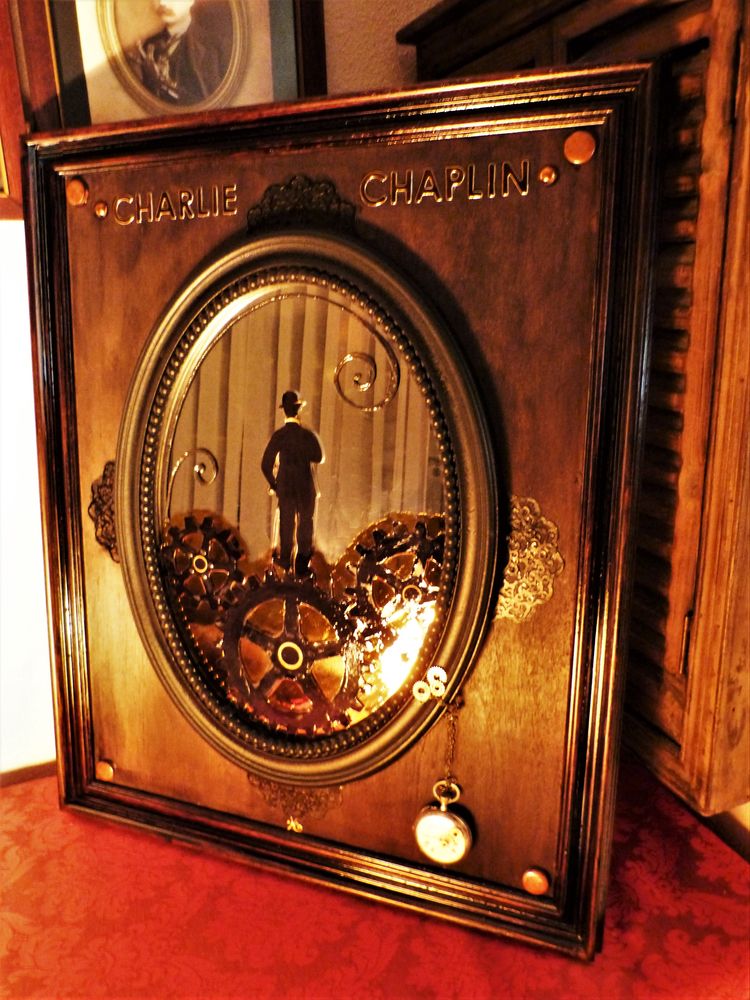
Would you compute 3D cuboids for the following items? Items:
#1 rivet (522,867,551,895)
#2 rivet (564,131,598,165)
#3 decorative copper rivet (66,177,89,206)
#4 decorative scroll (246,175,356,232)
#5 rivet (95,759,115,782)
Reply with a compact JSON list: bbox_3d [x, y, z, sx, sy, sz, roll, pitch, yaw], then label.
[{"bbox_3d":[0.124,0.292,0.553,0.020,0.020,0.006,5,10,20],"label":"rivet"},{"bbox_3d":[0.133,-0.227,0.466,0.020,0.020,0.006,5,10,20],"label":"rivet"},{"bbox_3d":[-0.251,-0.259,0.607,0.020,0.020,0.006,5,10,20],"label":"decorative copper rivet"},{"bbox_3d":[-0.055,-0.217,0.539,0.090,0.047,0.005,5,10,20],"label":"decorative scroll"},{"bbox_3d":[-0.260,0.261,0.694,0.020,0.020,0.006,5,10,20],"label":"rivet"}]

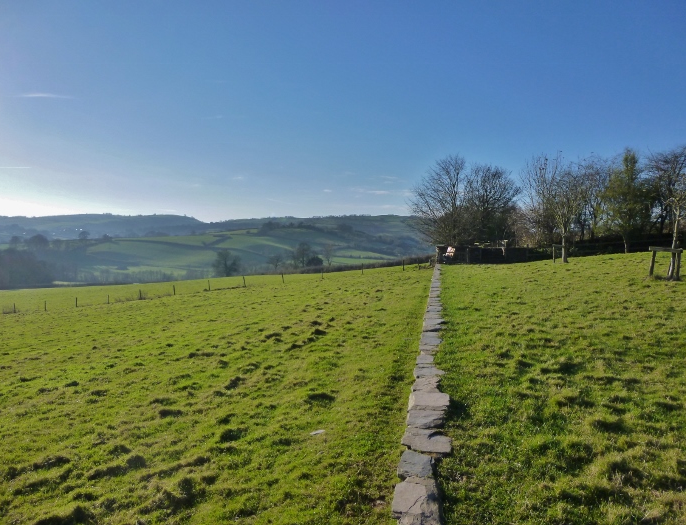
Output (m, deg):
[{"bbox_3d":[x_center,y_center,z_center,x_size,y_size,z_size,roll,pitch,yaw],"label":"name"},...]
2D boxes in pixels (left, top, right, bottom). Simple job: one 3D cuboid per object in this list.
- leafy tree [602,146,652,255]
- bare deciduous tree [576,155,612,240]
[{"bbox_3d":[17.386,-3.741,31.000,3.000,6.400,3.000,0,2,0],"label":"leafy tree"},{"bbox_3d":[17.344,-4.431,35.000,2.500,6.100,2.500,0,2,0],"label":"bare deciduous tree"}]

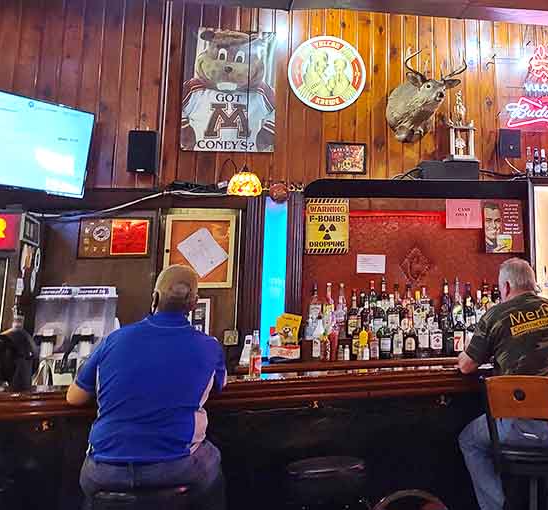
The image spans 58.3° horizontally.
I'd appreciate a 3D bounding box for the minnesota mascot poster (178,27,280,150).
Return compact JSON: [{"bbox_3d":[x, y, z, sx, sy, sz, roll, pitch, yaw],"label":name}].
[{"bbox_3d":[-0.336,-1.229,3.680,0.690,0.915,0.020,2,-7,-9],"label":"minnesota mascot poster"}]

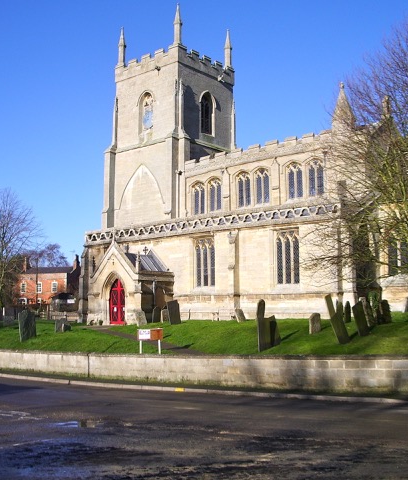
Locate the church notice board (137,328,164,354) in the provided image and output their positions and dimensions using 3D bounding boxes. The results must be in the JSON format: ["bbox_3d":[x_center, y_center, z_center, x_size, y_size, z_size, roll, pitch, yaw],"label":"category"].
[{"bbox_3d":[-1.902,3.625,23.000,1.030,0.980,0.100,-3,-7,27],"label":"church notice board"}]

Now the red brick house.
[{"bbox_3d":[-25.869,7.931,109.863,10.200,10.200,6.300,-2,-7,20],"label":"red brick house"}]

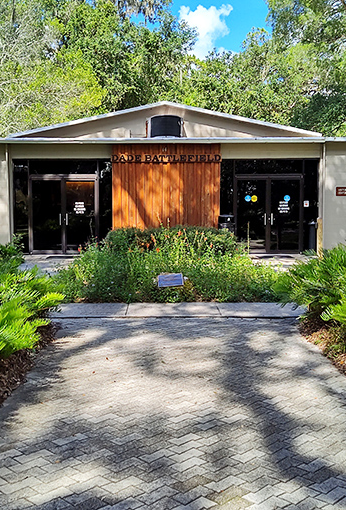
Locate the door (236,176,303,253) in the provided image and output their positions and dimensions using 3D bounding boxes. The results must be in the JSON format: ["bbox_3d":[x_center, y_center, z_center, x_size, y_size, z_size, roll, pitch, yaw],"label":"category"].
[{"bbox_3d":[2.665,-1.119,14.650,1.900,2.140,0.100,0,2,0],"label":"door"}]

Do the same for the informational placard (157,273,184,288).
[{"bbox_3d":[-0.028,0.424,8.750,0.420,0.240,0.040,-5,-39,0],"label":"informational placard"}]

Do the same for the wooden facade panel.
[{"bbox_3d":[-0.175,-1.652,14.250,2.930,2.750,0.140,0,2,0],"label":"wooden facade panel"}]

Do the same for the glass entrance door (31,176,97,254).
[{"bbox_3d":[-3.010,-1.116,14.620,1.900,2.140,0.100,0,2,0],"label":"glass entrance door"}]

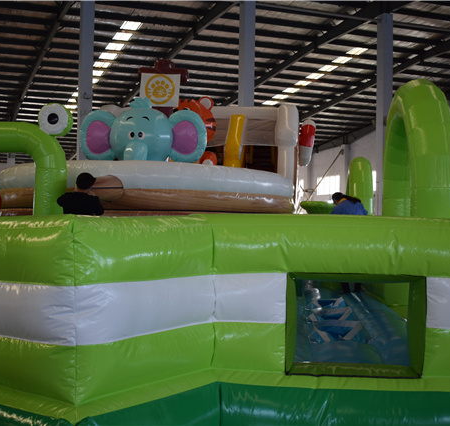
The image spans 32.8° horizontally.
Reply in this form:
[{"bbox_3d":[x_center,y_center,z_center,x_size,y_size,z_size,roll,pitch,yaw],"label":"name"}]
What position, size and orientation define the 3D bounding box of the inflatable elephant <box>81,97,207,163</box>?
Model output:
[{"bbox_3d":[-1.160,-1.100,10.900,1.800,1.100,1.050,0,-1,3],"label":"inflatable elephant"}]

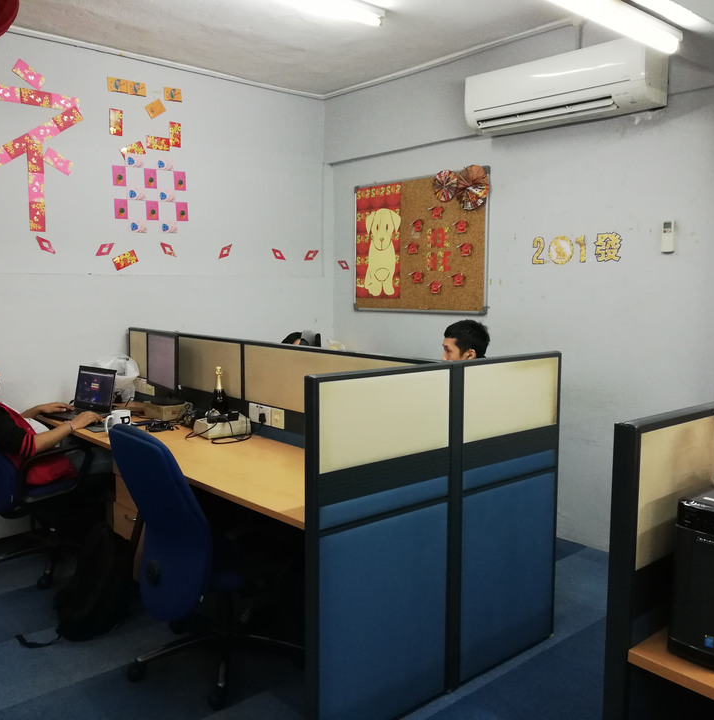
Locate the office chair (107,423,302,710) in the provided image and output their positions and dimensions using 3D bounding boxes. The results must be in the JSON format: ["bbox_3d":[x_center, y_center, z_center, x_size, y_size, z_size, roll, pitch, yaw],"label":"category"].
[{"bbox_3d":[-0.552,0.682,2.829,0.730,0.975,0.660,-5,7,-41],"label":"office chair"}]

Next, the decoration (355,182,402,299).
[{"bbox_3d":[0.147,-0.833,5.286,0.020,0.789,0.470,-5,7,-41],"label":"decoration"}]

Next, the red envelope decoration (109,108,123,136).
[{"bbox_3d":[-1.437,-1.423,4.485,0.088,0.154,0.008,-5,7,-41],"label":"red envelope decoration"}]

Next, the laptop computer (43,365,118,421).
[{"bbox_3d":[-1.551,0.187,4.148,0.340,0.250,0.275,4,7,36],"label":"laptop computer"}]

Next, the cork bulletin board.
[{"bbox_3d":[0.395,-0.763,5.040,0.032,0.904,1.248,-5,7,-41],"label":"cork bulletin board"}]

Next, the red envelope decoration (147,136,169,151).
[{"bbox_3d":[-1.235,-1.348,4.670,0.158,0.076,0.008,-5,7,-41],"label":"red envelope decoration"}]

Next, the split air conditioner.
[{"bbox_3d":[1.051,-1.401,3.910,0.224,0.312,1.078,-5,7,-41],"label":"split air conditioner"}]

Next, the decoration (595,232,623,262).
[{"bbox_3d":[1.335,-0.596,3.966,0.010,0.157,0.159,-5,7,-41],"label":"decoration"}]

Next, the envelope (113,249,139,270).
[{"bbox_3d":[-1.414,-0.612,4.588,0.154,0.072,0.010,-35,26,-34],"label":"envelope"}]

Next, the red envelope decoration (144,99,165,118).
[{"bbox_3d":[-1.246,-1.555,4.646,0.010,0.074,0.121,6,43,48],"label":"red envelope decoration"}]

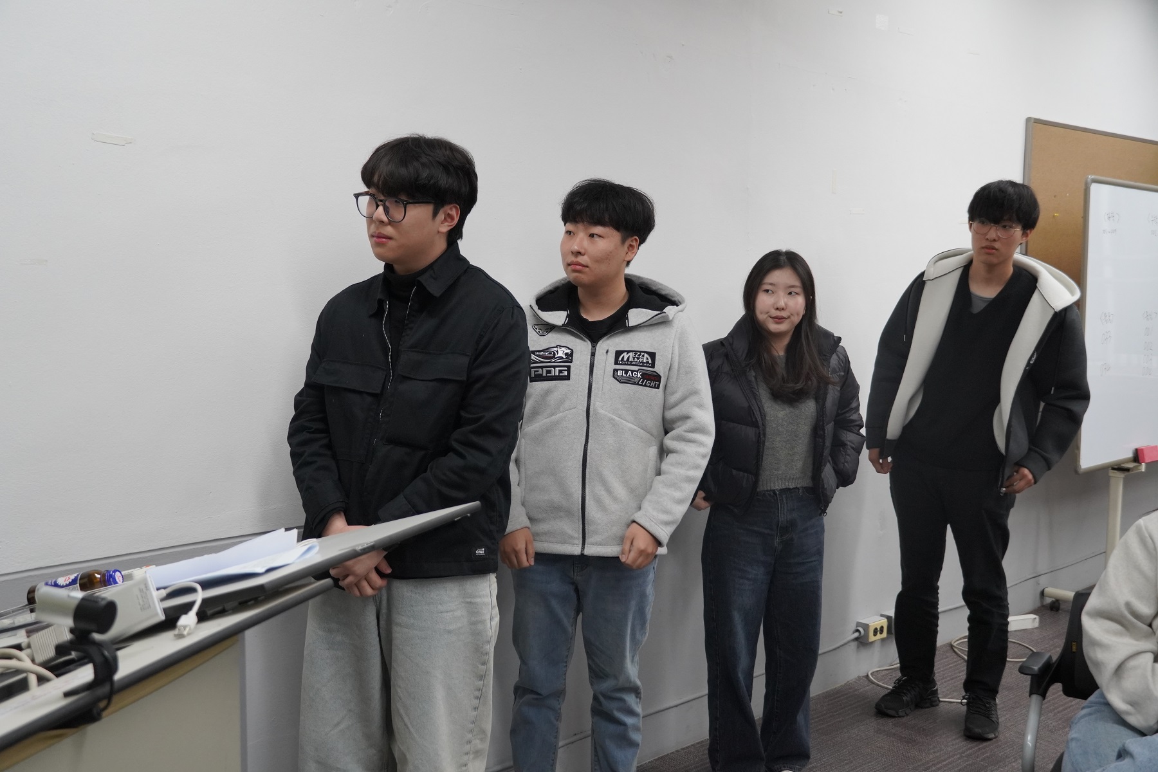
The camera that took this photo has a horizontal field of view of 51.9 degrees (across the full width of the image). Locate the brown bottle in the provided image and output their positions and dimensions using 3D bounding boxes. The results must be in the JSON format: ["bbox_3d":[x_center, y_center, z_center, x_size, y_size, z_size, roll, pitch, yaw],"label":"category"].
[{"bbox_3d":[-0.683,0.279,1.622,0.121,0.046,0.046,-17,0,6],"label":"brown bottle"}]

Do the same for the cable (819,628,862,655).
[{"bbox_3d":[0.935,0.919,4.269,0.040,0.060,0.270,4,6,45],"label":"cable"}]

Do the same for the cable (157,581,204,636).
[{"bbox_3d":[-0.504,0.279,1.509,0.052,0.055,0.110,-2,4,-25],"label":"cable"}]

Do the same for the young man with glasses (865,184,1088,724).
[{"bbox_3d":[1.300,0.222,3.895,0.630,1.760,0.380,2,5,31],"label":"young man with glasses"}]

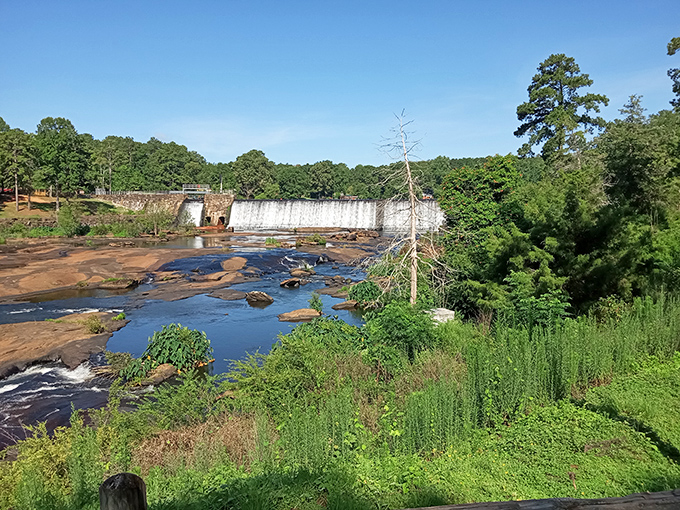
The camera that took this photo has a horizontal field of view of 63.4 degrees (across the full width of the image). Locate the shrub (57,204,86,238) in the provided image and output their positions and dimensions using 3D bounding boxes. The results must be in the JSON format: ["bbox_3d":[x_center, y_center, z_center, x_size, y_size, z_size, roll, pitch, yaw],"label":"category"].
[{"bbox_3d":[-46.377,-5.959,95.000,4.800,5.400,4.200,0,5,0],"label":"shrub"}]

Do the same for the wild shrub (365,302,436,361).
[{"bbox_3d":[1.683,2.128,15.300,1.950,1.600,1.700,0,5,0],"label":"wild shrub"}]

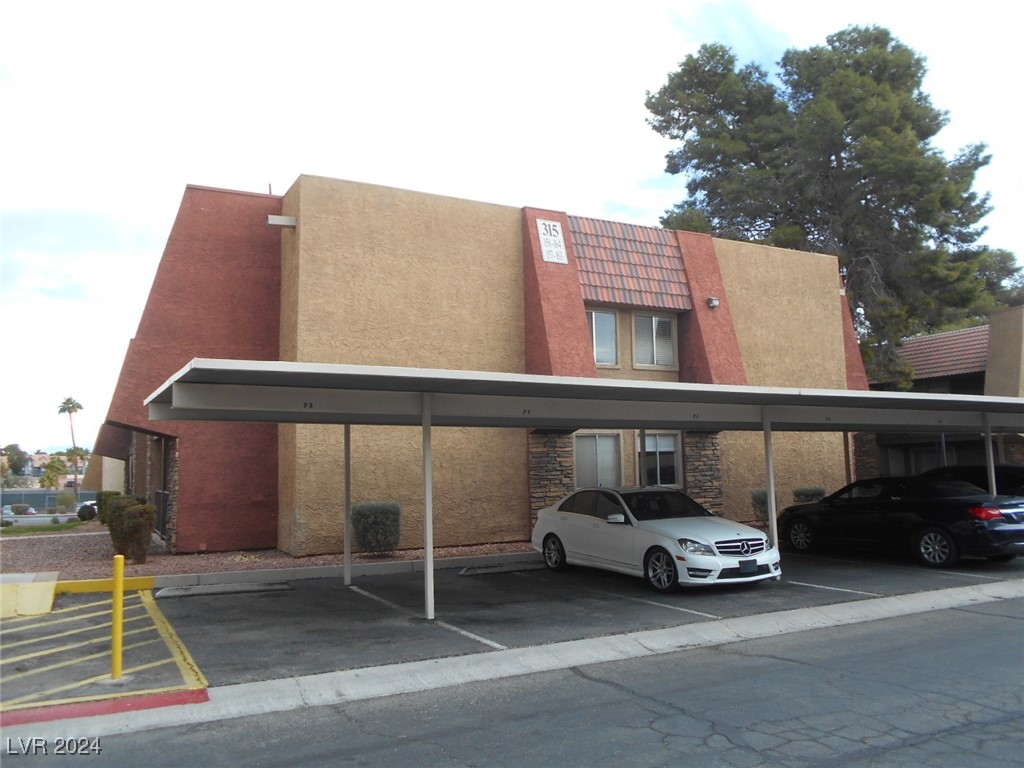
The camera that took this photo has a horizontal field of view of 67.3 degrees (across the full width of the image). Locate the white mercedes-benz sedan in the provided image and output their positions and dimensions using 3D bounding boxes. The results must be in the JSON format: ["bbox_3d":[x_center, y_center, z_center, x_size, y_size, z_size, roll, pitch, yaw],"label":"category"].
[{"bbox_3d":[2.080,2.385,12.400,1.820,1.445,4.600,3,-7,-29],"label":"white mercedes-benz sedan"}]

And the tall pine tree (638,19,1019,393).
[{"bbox_3d":[12.392,-4.606,29.714,13.800,18.400,12.900,2,-7,-27],"label":"tall pine tree"}]

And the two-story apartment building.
[{"bbox_3d":[-2.427,1.031,26.780,20.400,7.150,21.600,2,-7,-27],"label":"two-story apartment building"}]

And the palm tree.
[{"bbox_3d":[-54.535,8.338,95.000,3.000,13.500,3.000,2,-7,-27],"label":"palm tree"}]

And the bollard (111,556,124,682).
[{"bbox_3d":[-3.484,2.052,6.828,0.100,1.060,0.100,2,-7,-27],"label":"bollard"}]

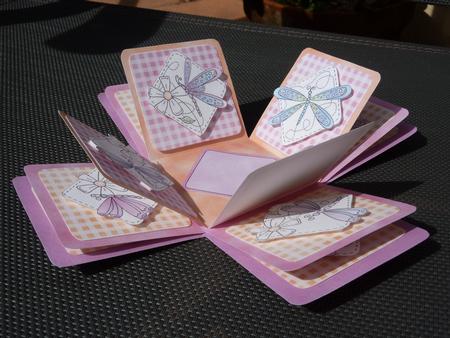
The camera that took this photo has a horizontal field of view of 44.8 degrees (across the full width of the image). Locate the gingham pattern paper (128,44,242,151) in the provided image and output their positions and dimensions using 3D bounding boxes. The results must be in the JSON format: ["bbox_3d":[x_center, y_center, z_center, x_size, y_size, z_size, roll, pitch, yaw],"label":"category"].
[{"bbox_3d":[-0.031,-0.061,0.460,0.083,0.083,0.005,-14,-5,-29],"label":"gingham pattern paper"}]

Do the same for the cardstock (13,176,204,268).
[{"bbox_3d":[-0.081,0.026,0.375,0.101,0.007,0.101,-7,35,-32],"label":"cardstock"}]

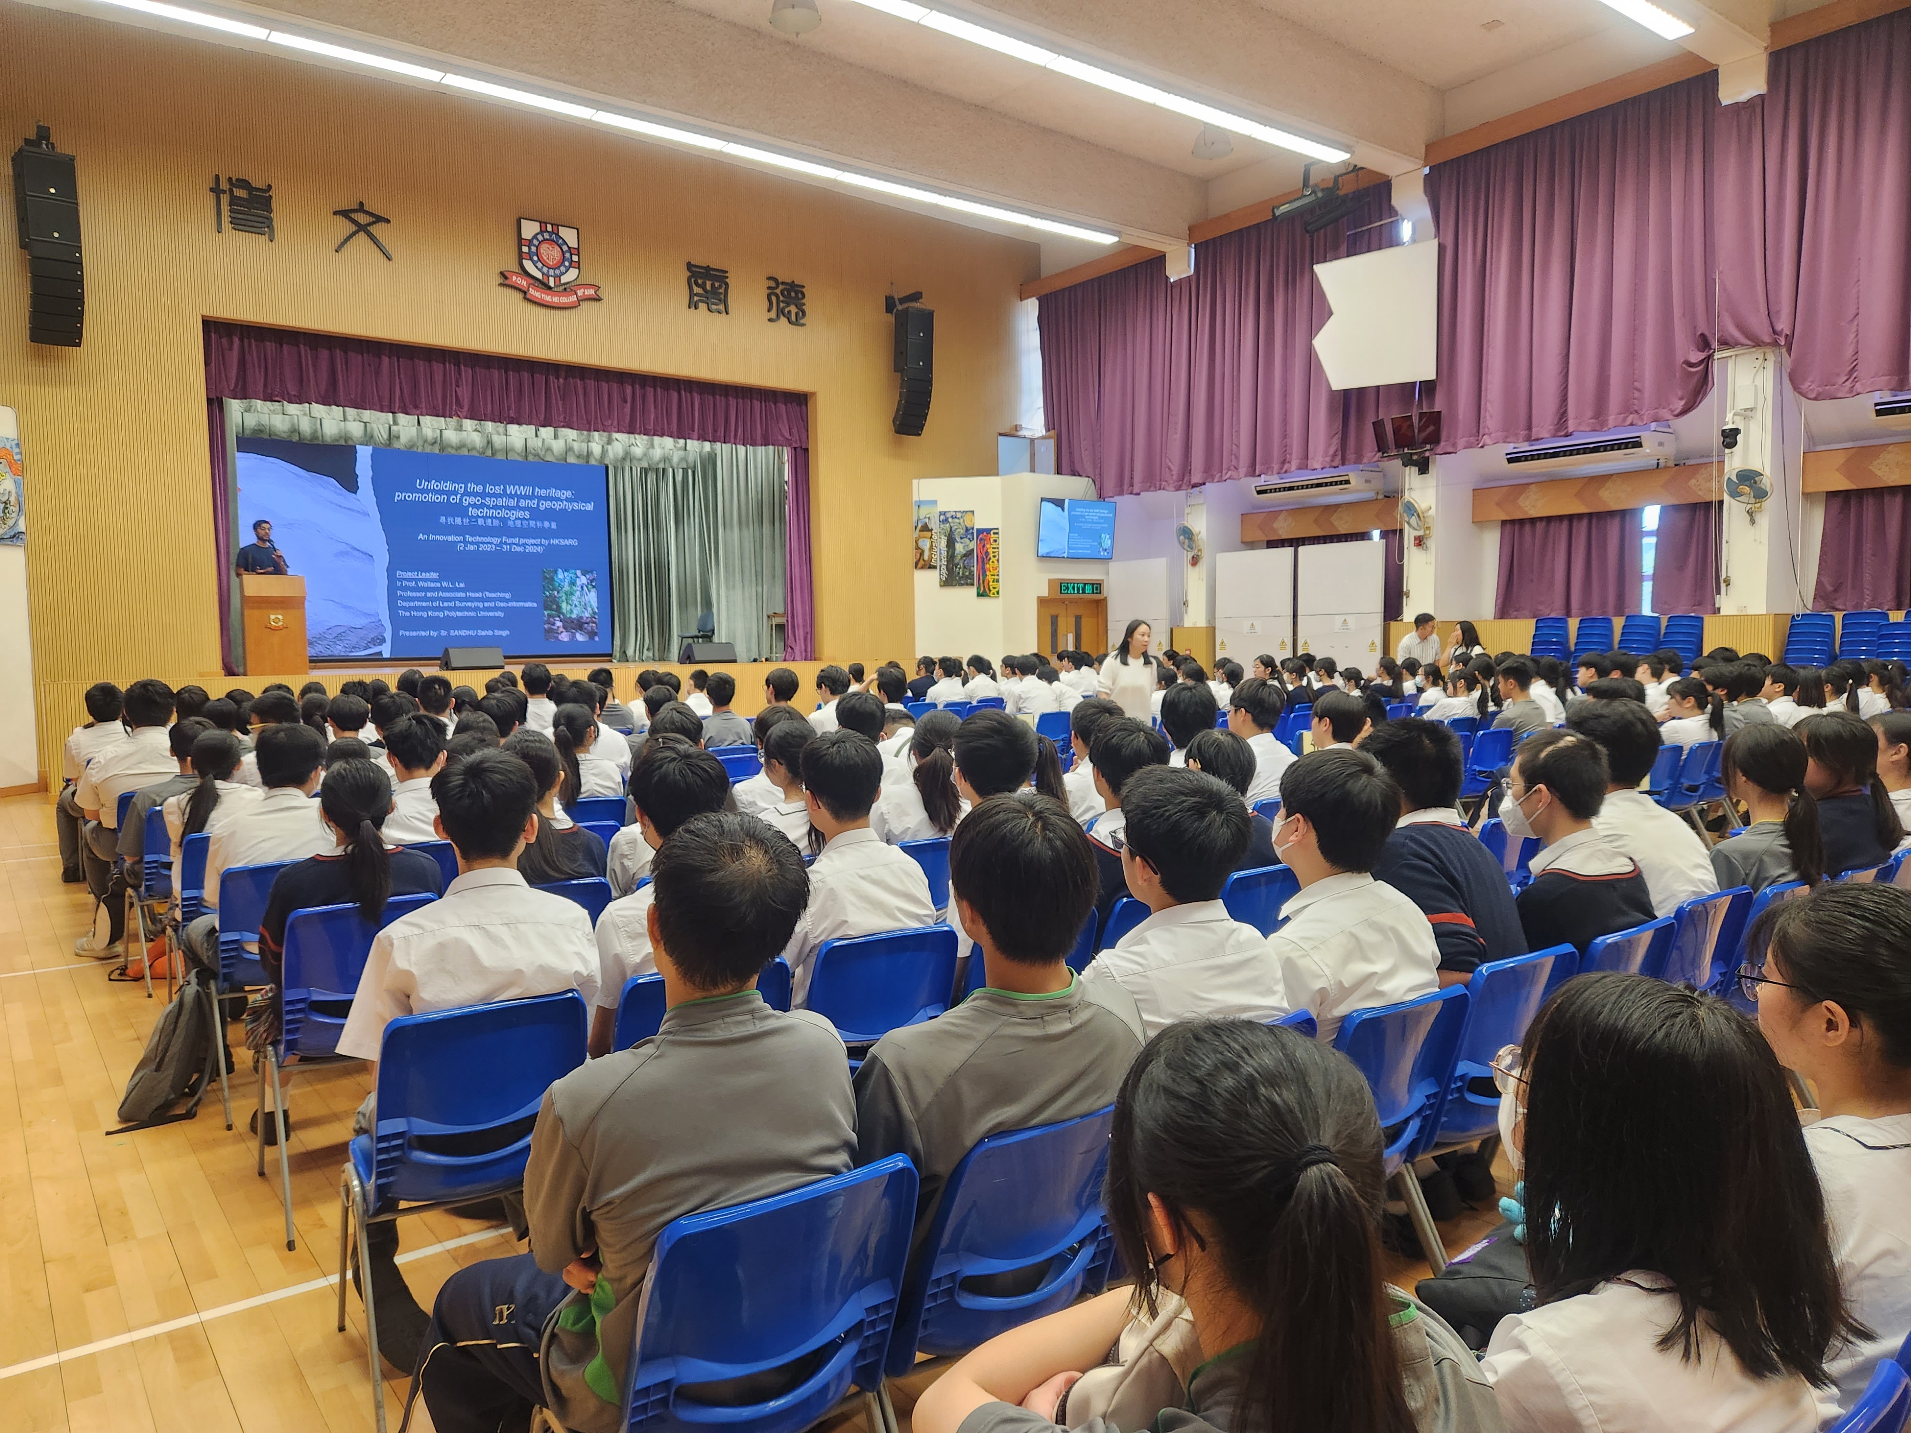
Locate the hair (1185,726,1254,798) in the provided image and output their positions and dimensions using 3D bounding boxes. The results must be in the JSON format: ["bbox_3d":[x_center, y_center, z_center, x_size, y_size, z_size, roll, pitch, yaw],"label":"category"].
[{"bbox_3d":[0.742,0.124,3.577,0.180,0.210,0.210,-4,5,-38],"label":"hair"}]

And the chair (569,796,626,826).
[{"bbox_3d":[-1.733,0.743,5.675,0.430,0.800,0.550,-3,4,-34],"label":"chair"}]

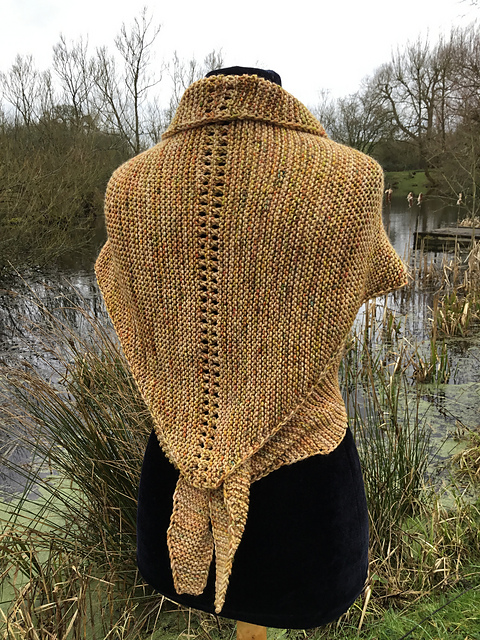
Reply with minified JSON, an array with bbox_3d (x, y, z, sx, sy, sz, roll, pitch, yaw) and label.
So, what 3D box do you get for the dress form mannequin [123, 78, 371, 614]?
[{"bbox_3d":[0.017,0.042,0.833,0.370,0.760,0.260,2,11,15],"label":"dress form mannequin"}]

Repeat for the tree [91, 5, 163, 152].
[{"bbox_3d":[-4.915,-9.659,25.390,3.200,7.655,3.200,0,15,0],"label":"tree"}]

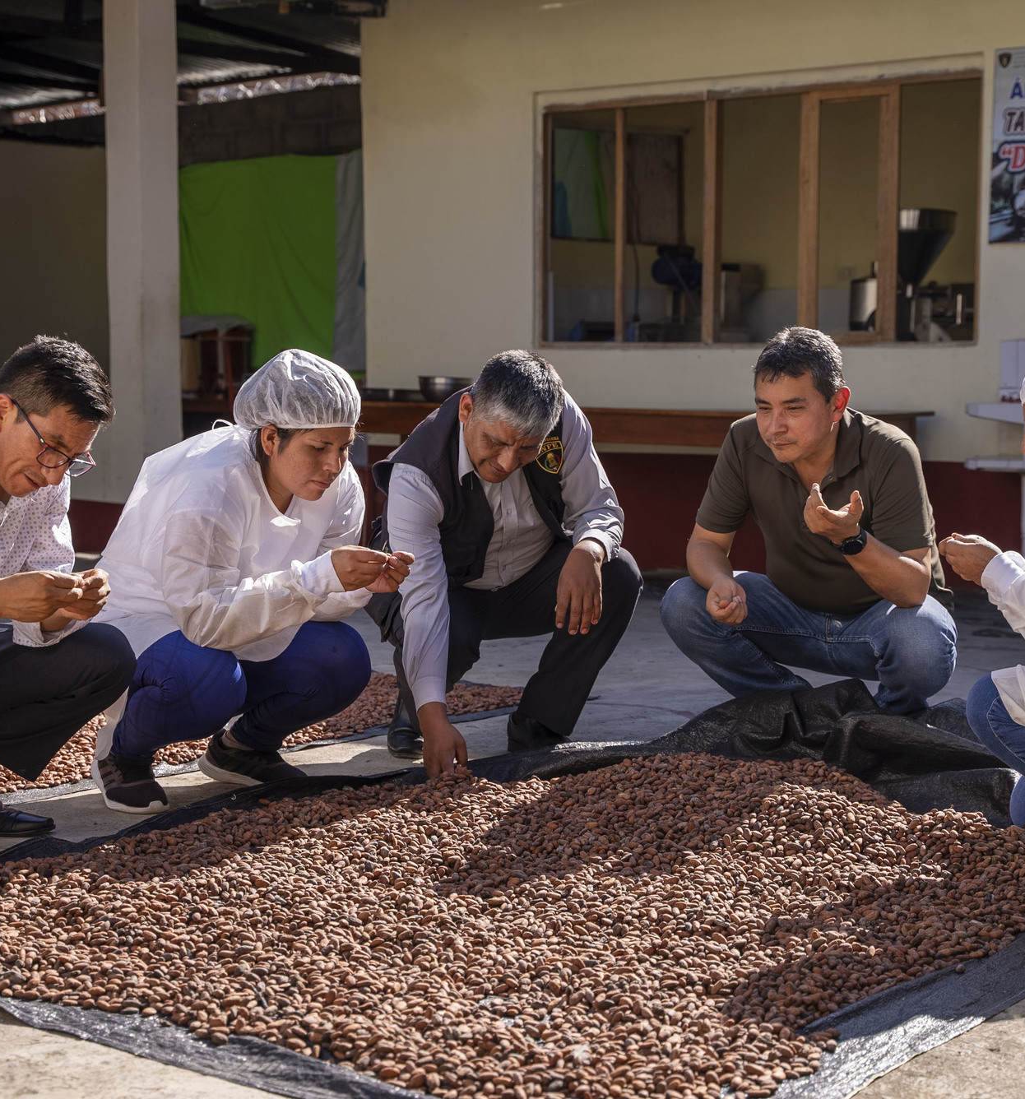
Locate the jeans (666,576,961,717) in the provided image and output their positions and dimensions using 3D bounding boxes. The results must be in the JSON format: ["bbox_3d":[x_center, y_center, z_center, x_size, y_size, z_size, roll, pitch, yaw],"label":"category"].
[{"bbox_3d":[0.645,0.213,4.740,0.600,0.380,0.560,2,5,17],"label":"jeans"}]

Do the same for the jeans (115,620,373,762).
[{"bbox_3d":[-0.531,0.249,4.290,0.480,0.330,0.380,4,6,37],"label":"jeans"}]

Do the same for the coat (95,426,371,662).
[{"bbox_3d":[-0.548,-0.007,4.260,0.500,0.490,0.440,4,6,37],"label":"coat"}]

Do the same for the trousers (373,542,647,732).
[{"bbox_3d":[-0.010,0.181,4.747,0.550,0.420,0.560,-1,5,-14],"label":"trousers"}]

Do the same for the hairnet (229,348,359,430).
[{"bbox_3d":[-0.412,-0.308,4.180,0.250,0.165,0.205,4,6,40],"label":"hairnet"}]

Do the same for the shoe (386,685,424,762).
[{"bbox_3d":[-0.225,0.375,4.824,0.105,0.125,0.285,0,5,-3],"label":"shoe"}]

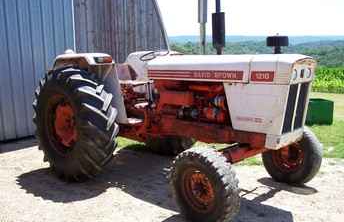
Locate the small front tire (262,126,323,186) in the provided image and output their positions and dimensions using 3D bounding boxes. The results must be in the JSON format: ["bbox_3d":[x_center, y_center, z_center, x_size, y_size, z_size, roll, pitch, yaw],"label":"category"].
[{"bbox_3d":[1.535,0.539,5.014,0.205,0.765,0.765,-7,10,-43],"label":"small front tire"}]

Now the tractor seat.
[{"bbox_3d":[-0.774,-0.527,5.780,0.450,0.410,0.480,5,9,43],"label":"tractor seat"}]

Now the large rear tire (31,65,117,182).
[{"bbox_3d":[-1.353,0.168,5.315,1.531,1.531,0.440,5,9,43],"label":"large rear tire"}]

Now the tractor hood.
[{"bbox_3d":[0.568,-0.492,4.526,1.975,0.310,0.520,5,9,43],"label":"tractor hood"}]

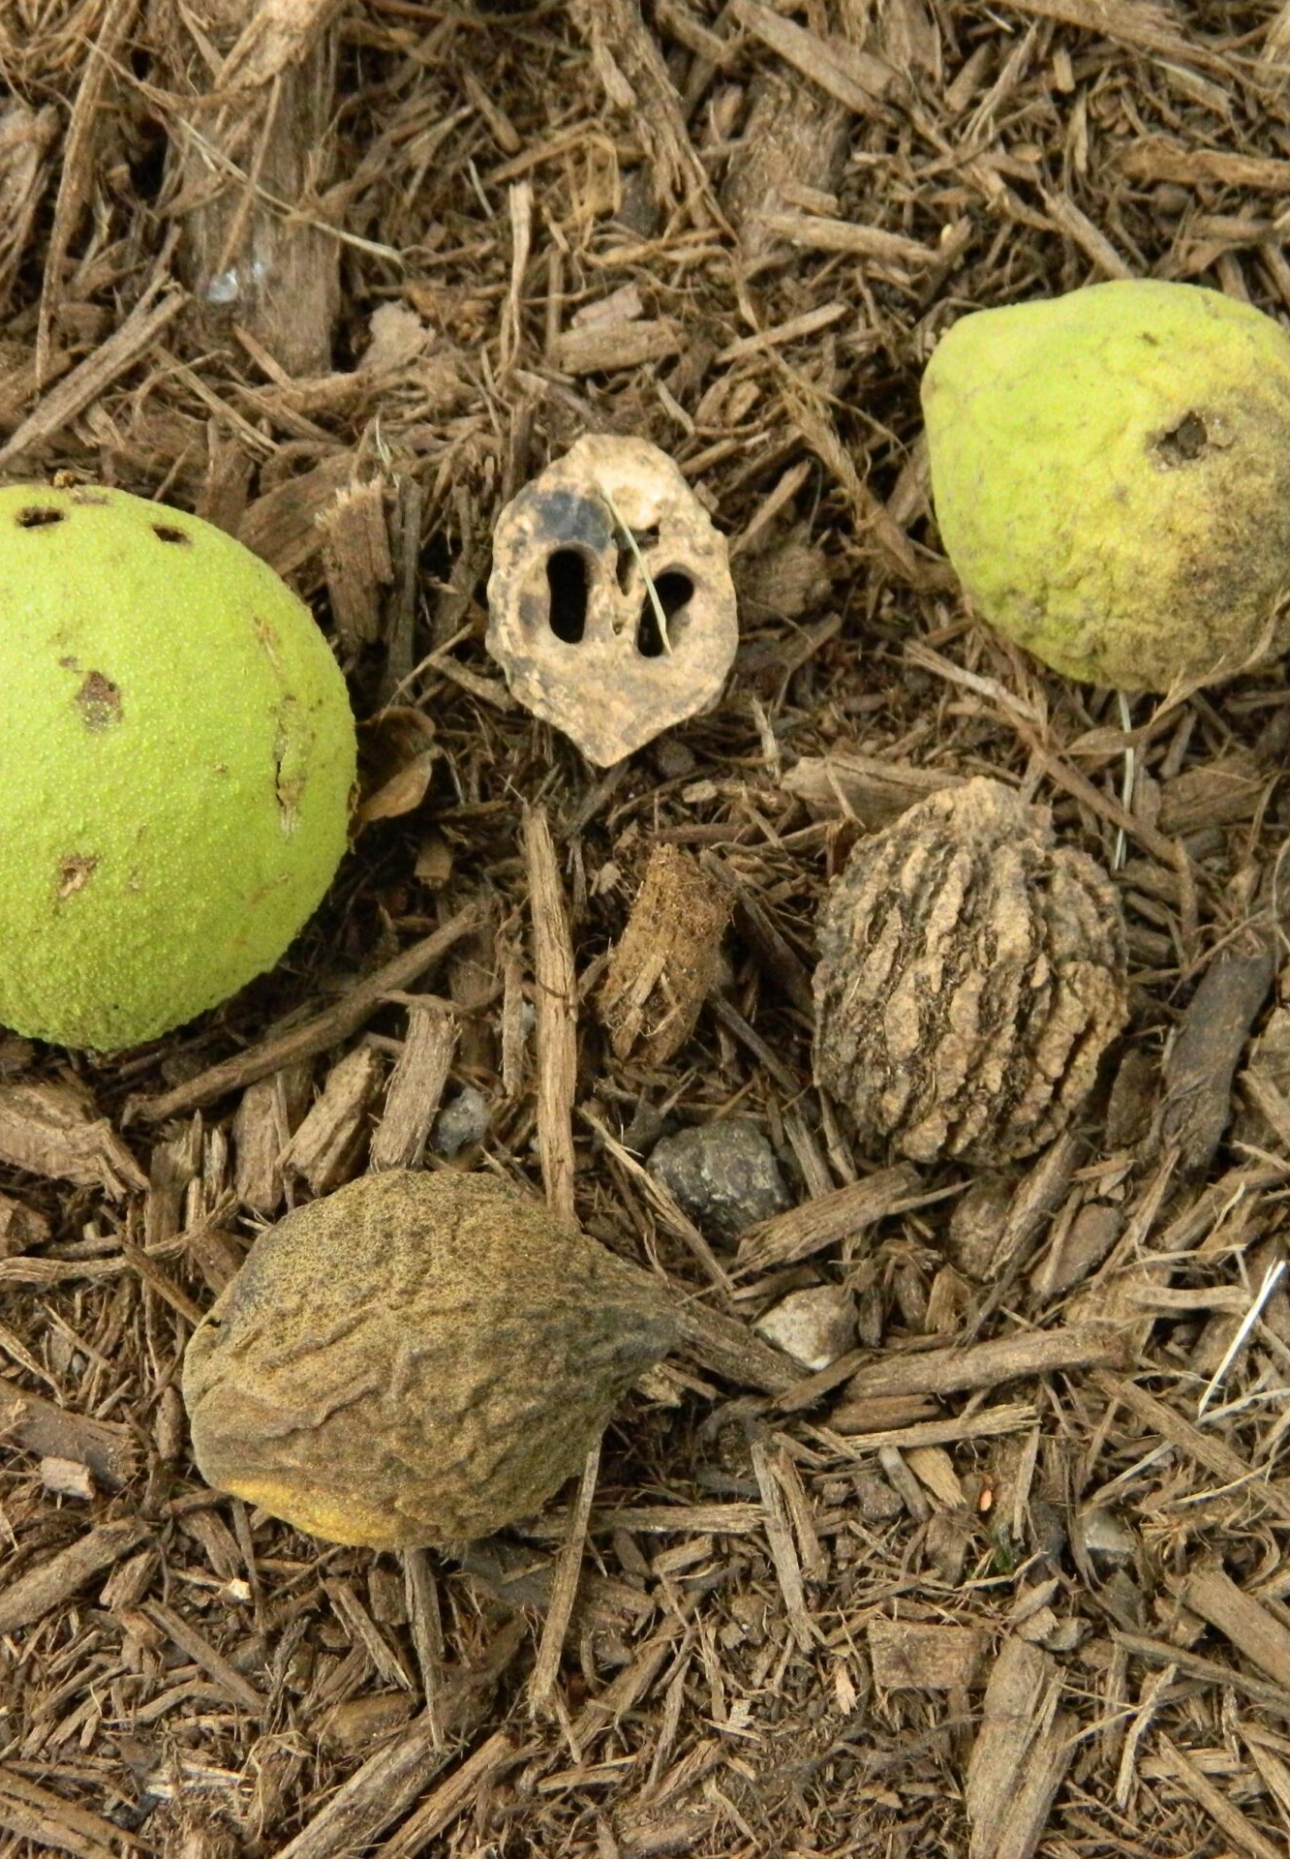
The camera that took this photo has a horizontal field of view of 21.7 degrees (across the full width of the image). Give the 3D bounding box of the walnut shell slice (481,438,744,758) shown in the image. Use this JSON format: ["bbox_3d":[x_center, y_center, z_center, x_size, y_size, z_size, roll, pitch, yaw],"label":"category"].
[{"bbox_3d":[-0.004,-0.037,0.376,0.028,0.014,0.038,3,70,1],"label":"walnut shell slice"}]

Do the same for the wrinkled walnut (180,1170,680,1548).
[{"bbox_3d":[-0.021,0.043,0.337,0.050,0.036,0.037,-8,70,-3],"label":"wrinkled walnut"}]

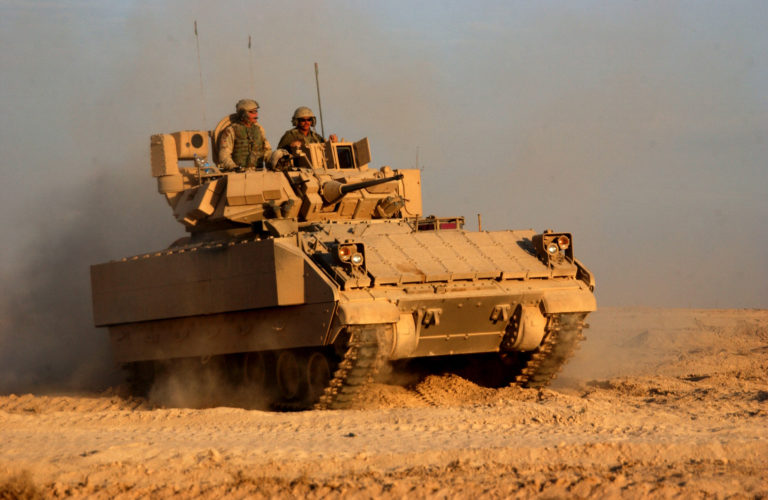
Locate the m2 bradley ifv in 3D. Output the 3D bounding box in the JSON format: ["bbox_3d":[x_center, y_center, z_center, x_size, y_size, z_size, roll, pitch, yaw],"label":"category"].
[{"bbox_3d":[-0.625,0.096,35.092,3.280,3.400,6.500,-2,-3,-30],"label":"m2 bradley ifv"}]

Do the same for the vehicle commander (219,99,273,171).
[{"bbox_3d":[-1.620,-0.950,35.750,0.600,1.700,0.420,-1,-2,-30],"label":"vehicle commander"}]

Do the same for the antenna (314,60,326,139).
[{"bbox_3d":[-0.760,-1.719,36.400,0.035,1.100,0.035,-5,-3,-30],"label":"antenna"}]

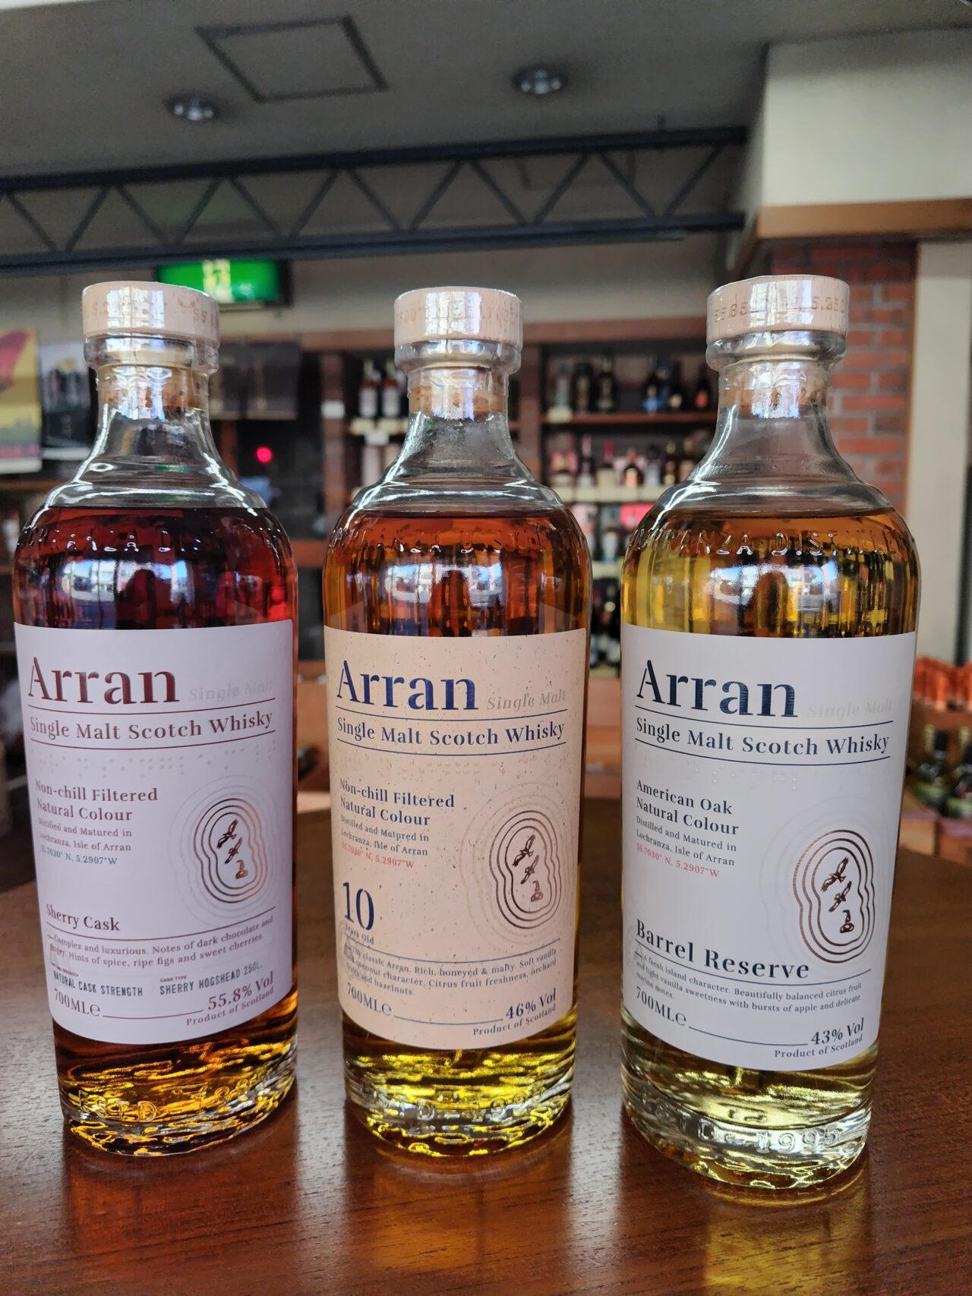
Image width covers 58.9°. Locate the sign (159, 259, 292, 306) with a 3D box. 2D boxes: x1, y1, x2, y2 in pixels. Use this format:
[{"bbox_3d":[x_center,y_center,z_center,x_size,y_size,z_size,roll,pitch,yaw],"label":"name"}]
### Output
[{"bbox_3d":[-1.314,-1.831,4.301,0.637,0.193,0.100,1,7,8],"label":"sign"}]

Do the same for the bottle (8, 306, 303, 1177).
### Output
[{"bbox_3d":[-0.102,0.021,0.277,0.083,0.252,0.083,-1,7,-9],"label":"bottle"}]

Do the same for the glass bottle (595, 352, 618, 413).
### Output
[{"bbox_3d":[0.599,-1.315,4.260,0.082,0.282,0.082,1,7,8],"label":"glass bottle"}]

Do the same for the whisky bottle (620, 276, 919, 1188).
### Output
[{"bbox_3d":[0.083,0.024,0.263,0.083,0.252,0.083,3,8,18],"label":"whisky bottle"}]

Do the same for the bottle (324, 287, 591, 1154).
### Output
[{"bbox_3d":[-0.009,0.022,0.276,0.083,0.252,0.083,1,7,5],"label":"bottle"}]

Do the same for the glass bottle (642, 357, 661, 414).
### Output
[{"bbox_3d":[0.813,-1.291,4.231,0.078,0.263,0.078,1,7,8],"label":"glass bottle"}]

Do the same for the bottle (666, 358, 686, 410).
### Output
[{"bbox_3d":[0.929,-1.288,4.214,0.080,0.247,0.080,1,7,8],"label":"bottle"}]

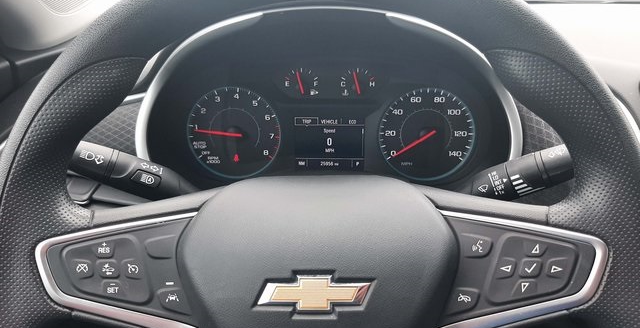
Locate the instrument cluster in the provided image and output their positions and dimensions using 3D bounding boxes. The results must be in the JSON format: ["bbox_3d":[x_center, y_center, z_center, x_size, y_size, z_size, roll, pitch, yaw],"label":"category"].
[{"bbox_3d":[0.008,-0.064,0.470,0.345,0.165,0.080,0,10,0],"label":"instrument cluster"}]

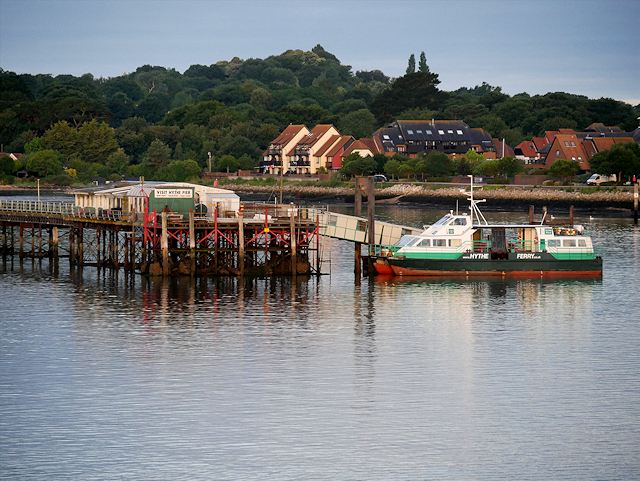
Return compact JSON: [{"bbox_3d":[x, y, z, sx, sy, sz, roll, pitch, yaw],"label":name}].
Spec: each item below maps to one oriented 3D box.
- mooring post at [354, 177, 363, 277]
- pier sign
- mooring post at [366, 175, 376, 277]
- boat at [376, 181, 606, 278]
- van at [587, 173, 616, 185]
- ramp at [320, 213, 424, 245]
[{"bbox_3d":[3.612,-1.436,399.300,0.560,9.300,0.560,0,1,-18],"label":"mooring post"},{"bbox_3d":[-14.096,-4.492,412.000,3.700,0.870,0.080,0,1,-15],"label":"pier sign"},{"bbox_3d":[4.830,-1.387,396.000,0.580,9.300,0.580,0,1,-18],"label":"mooring post"},{"bbox_3d":[15.302,-1.293,393.000,20.600,9.100,6.000,0,1,-18],"label":"boat"},{"bbox_3d":[54.396,-11.638,820.000,5.400,2.300,2.000,0,1,-27],"label":"van"},{"bbox_3d":[4.814,-0.766,397.800,11.300,2.100,2.000,11,-2,-18],"label":"ramp"}]

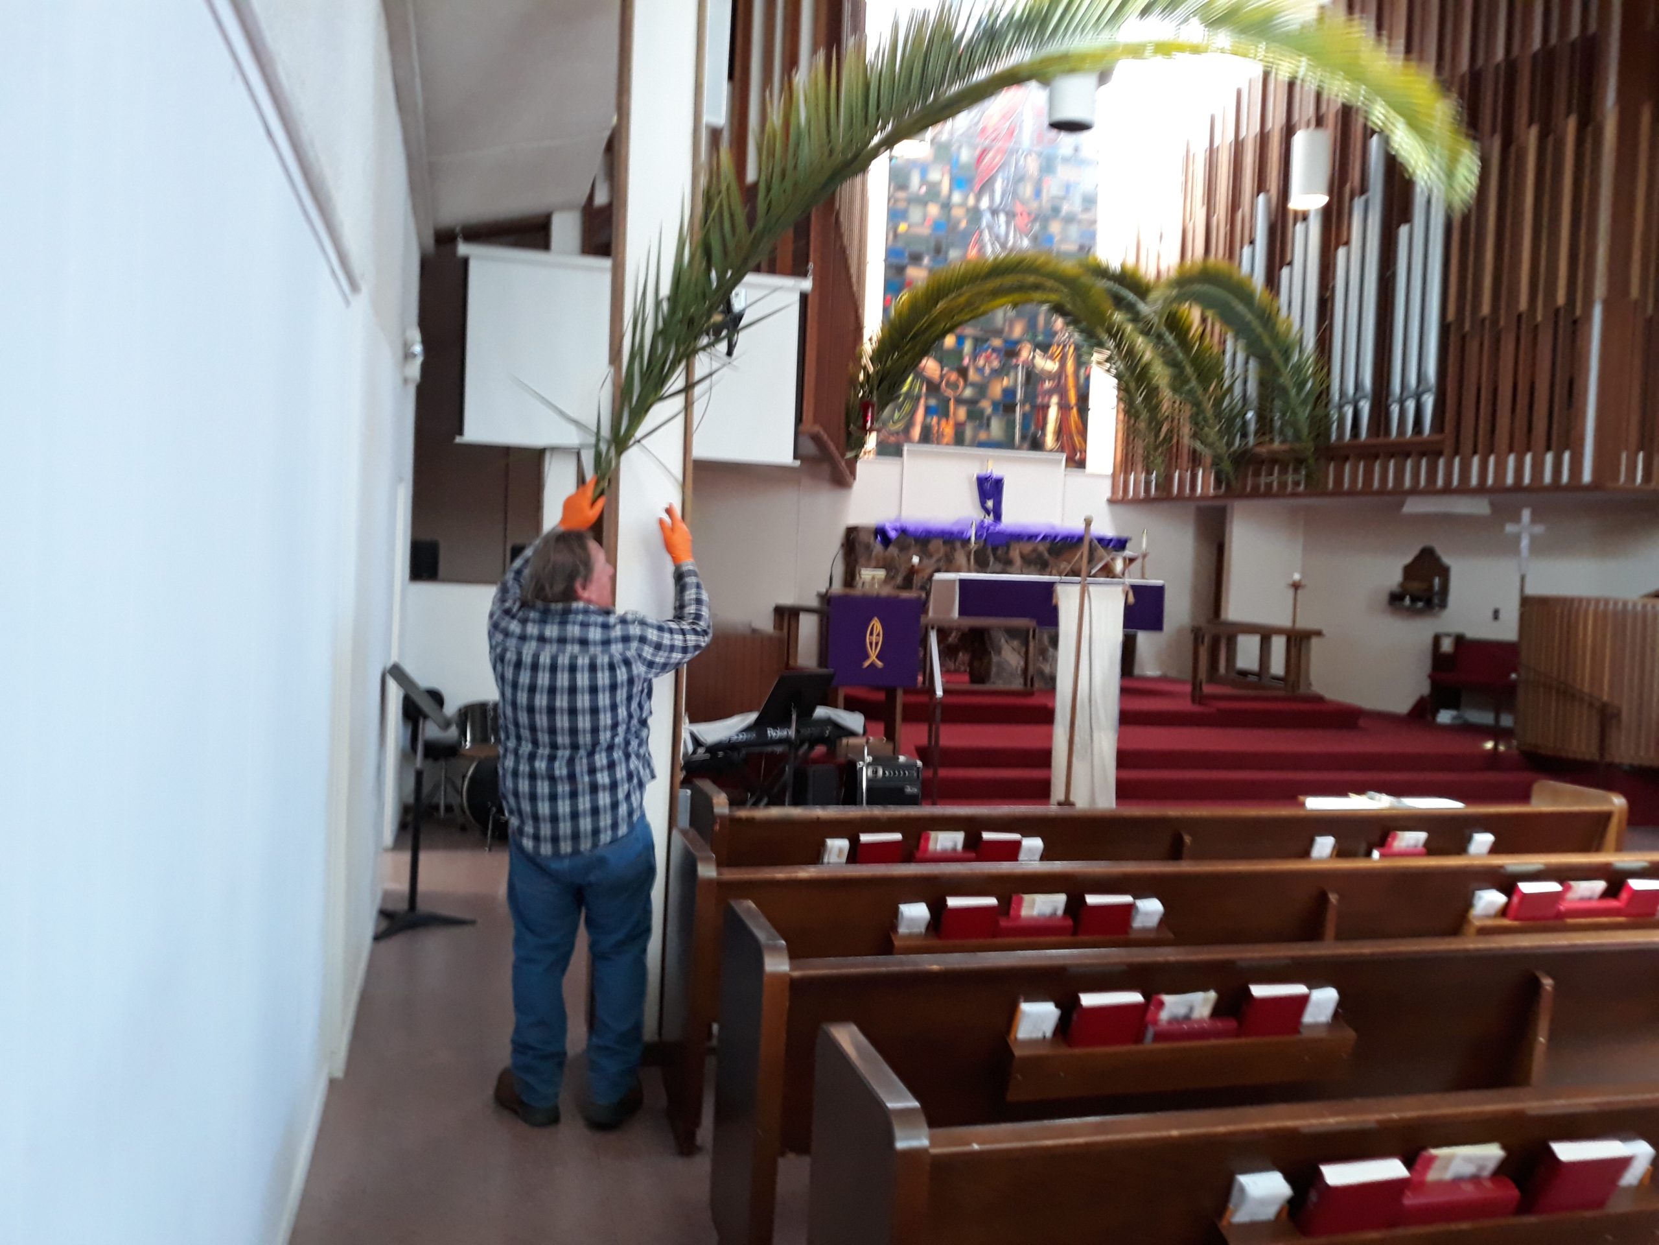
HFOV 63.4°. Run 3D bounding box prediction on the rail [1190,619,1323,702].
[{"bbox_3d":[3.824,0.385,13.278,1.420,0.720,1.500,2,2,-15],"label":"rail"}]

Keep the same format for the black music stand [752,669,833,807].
[{"bbox_3d":[-0.205,0.815,7.000,0.450,1.140,0.500,4,3,35],"label":"black music stand"}]

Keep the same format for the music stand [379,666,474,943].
[{"bbox_3d":[-1.821,0.775,6.035,0.440,1.170,0.500,2,2,-15],"label":"music stand"}]

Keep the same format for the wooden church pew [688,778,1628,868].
[{"bbox_3d":[1.349,1.094,5.232,3.800,0.865,0.560,2,2,-15],"label":"wooden church pew"}]

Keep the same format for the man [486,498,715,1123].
[{"bbox_3d":[-0.715,0.530,4.104,0.670,1.890,0.550,2,2,-7],"label":"man"}]

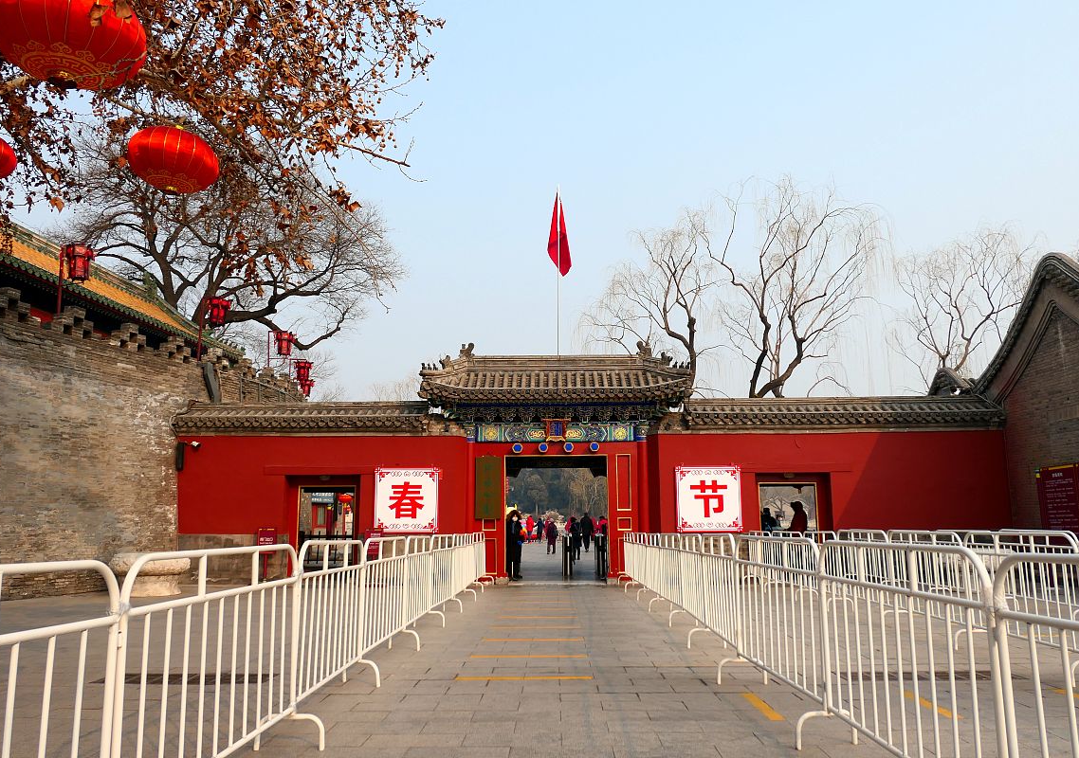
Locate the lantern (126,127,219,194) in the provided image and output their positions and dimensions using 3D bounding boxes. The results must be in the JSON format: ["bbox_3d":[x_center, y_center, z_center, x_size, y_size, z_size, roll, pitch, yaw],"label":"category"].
[{"bbox_3d":[-2.920,-1.749,6.072,0.660,0.490,0.660,0,-10,0],"label":"lantern"}]

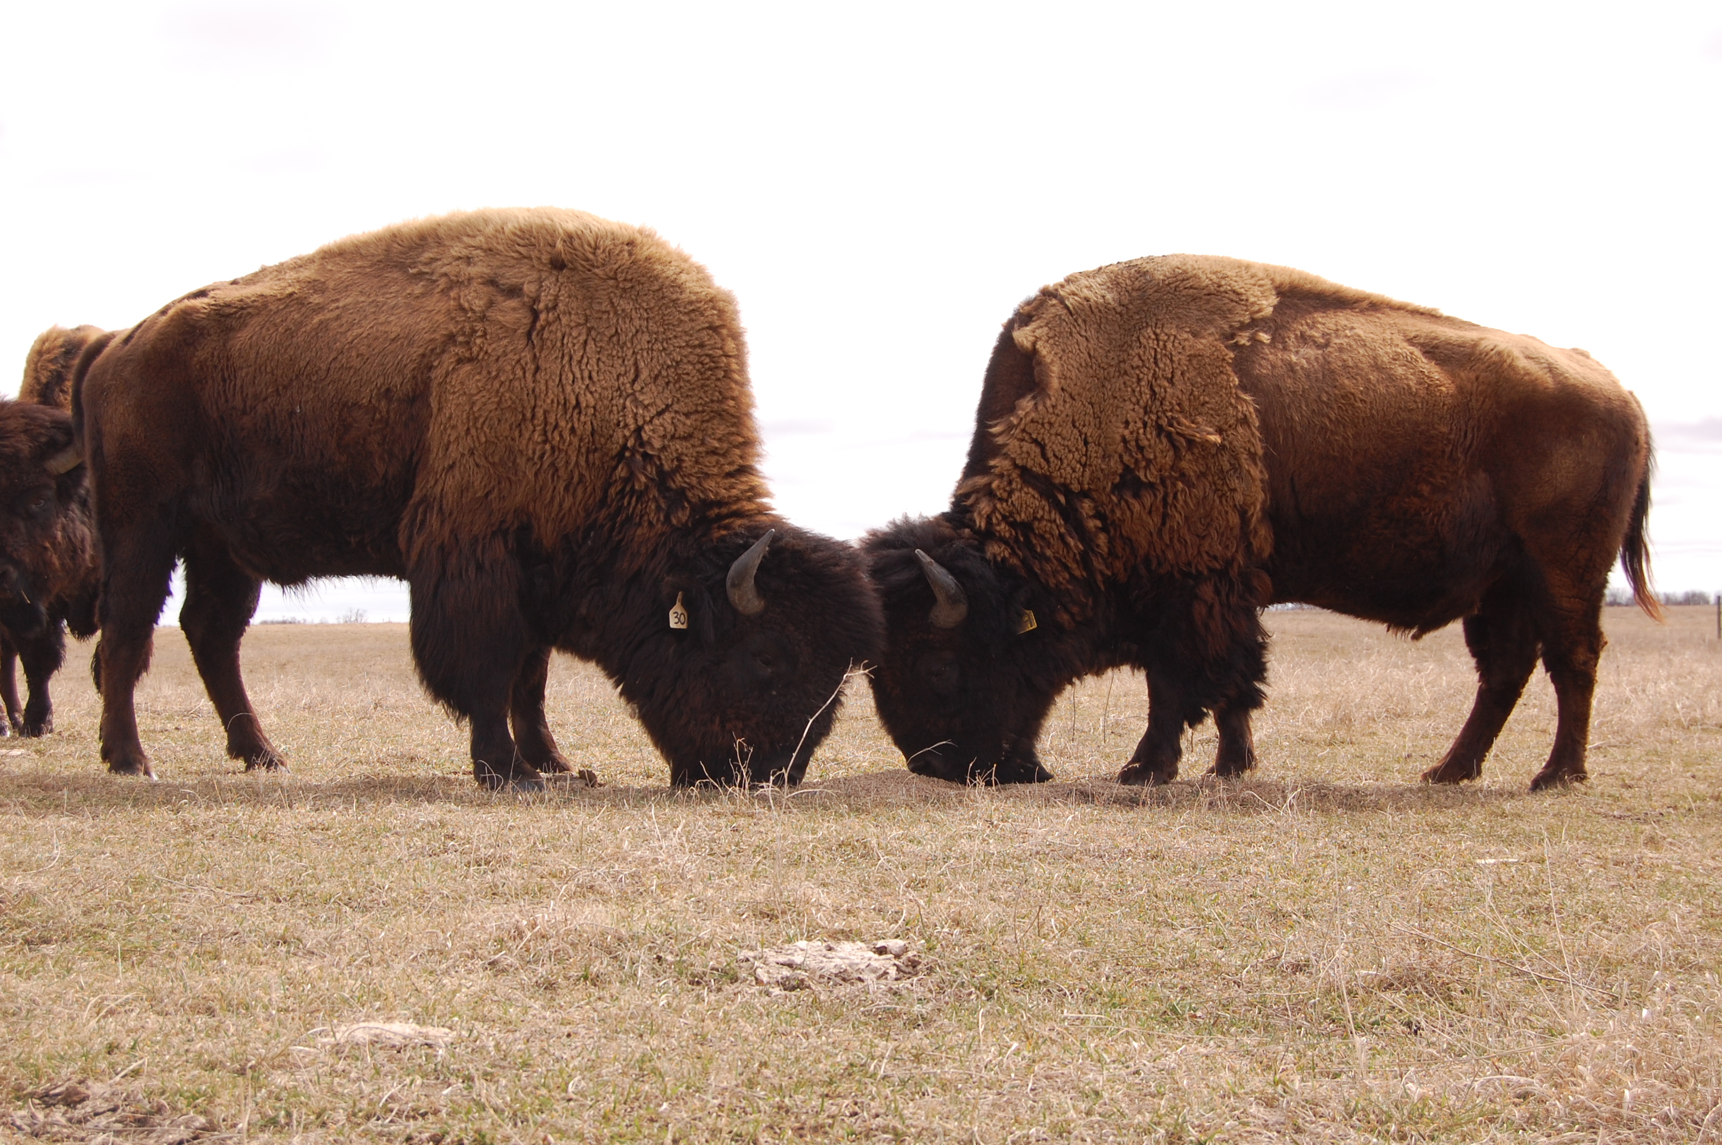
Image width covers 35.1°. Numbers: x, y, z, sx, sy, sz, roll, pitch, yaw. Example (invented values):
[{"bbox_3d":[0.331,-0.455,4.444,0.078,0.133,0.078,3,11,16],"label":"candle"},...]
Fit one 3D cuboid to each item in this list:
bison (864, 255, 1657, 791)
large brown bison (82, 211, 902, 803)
[{"bbox_3d":[1.170,-0.163,8.120,2.330,1.570,0.720,-1,-1,5],"label":"bison"},{"bbox_3d":[-1.240,-0.243,8.500,2.620,1.770,0.800,-1,-1,8],"label":"large brown bison"}]

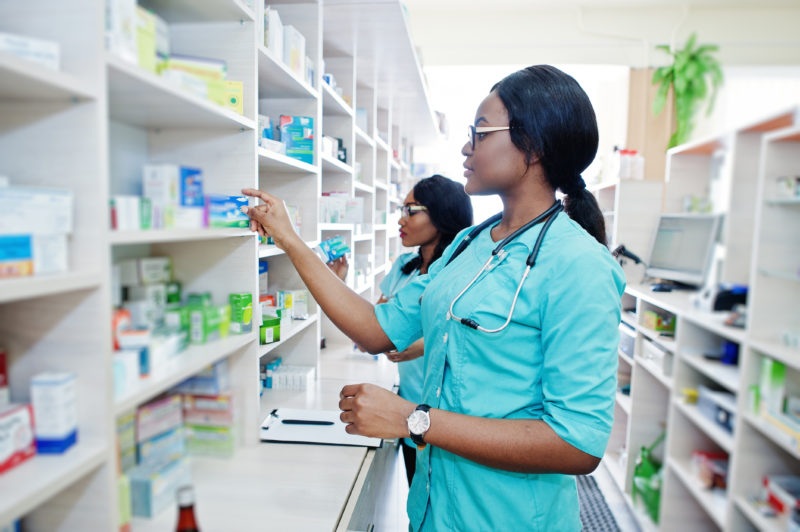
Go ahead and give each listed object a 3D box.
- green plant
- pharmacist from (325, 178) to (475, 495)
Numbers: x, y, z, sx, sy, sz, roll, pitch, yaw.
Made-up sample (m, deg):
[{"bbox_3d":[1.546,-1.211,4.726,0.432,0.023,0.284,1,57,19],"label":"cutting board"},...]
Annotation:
[{"bbox_3d":[2.266,-1.375,4.200,0.470,0.860,0.450,2,5,7],"label":"green plant"},{"bbox_3d":[-0.017,0.474,1.811,0.450,1.570,0.450,0,5,-18],"label":"pharmacist"}]

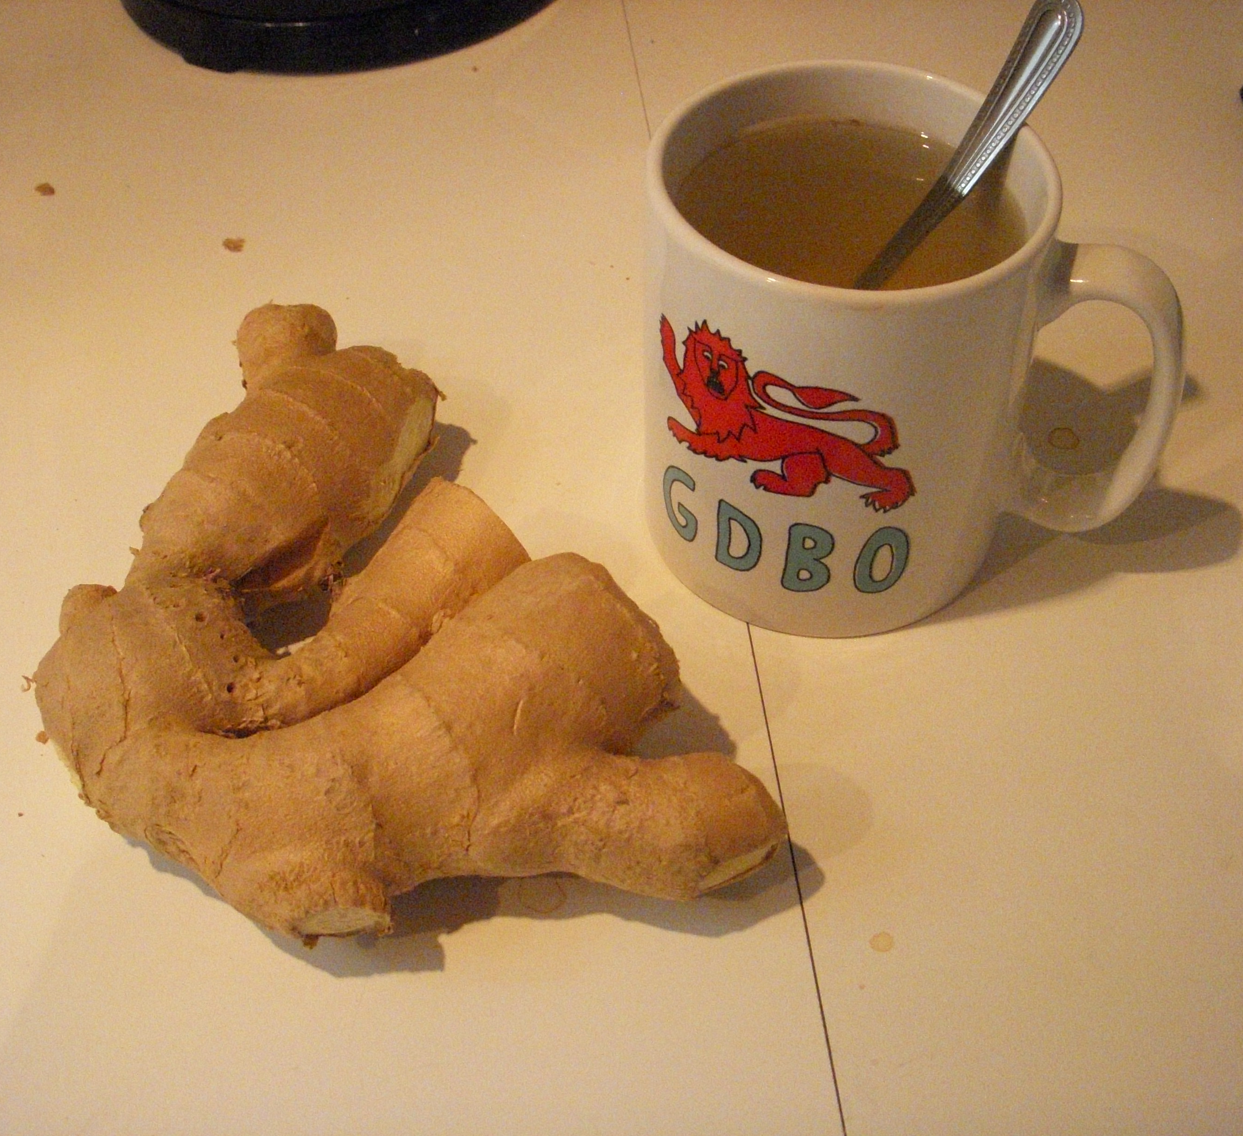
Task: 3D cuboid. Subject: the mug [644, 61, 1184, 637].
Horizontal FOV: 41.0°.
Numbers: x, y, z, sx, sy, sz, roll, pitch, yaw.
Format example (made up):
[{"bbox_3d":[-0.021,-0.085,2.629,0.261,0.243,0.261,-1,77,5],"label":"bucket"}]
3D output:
[{"bbox_3d":[0.060,-0.043,0.358,0.111,0.094,0.082,11,49,11],"label":"mug"}]

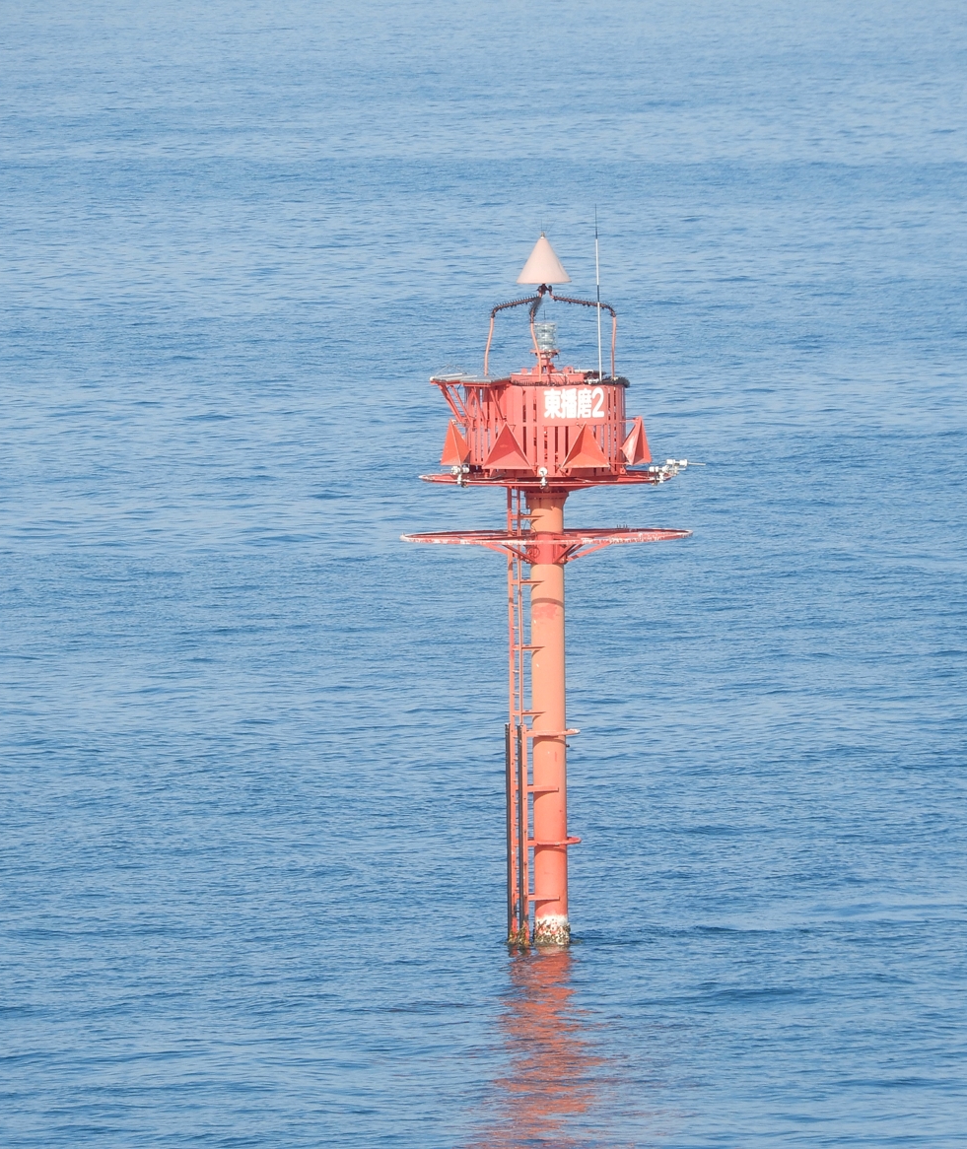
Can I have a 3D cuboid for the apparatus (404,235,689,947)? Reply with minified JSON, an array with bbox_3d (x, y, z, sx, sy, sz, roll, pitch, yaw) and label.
[{"bbox_3d":[0.881,0.231,214.000,3.970,9.870,3.970,-1,2,0],"label":"apparatus"}]

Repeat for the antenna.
[{"bbox_3d":[1.591,-3.874,213.800,0.036,2.370,0.036,-2,2,0],"label":"antenna"}]

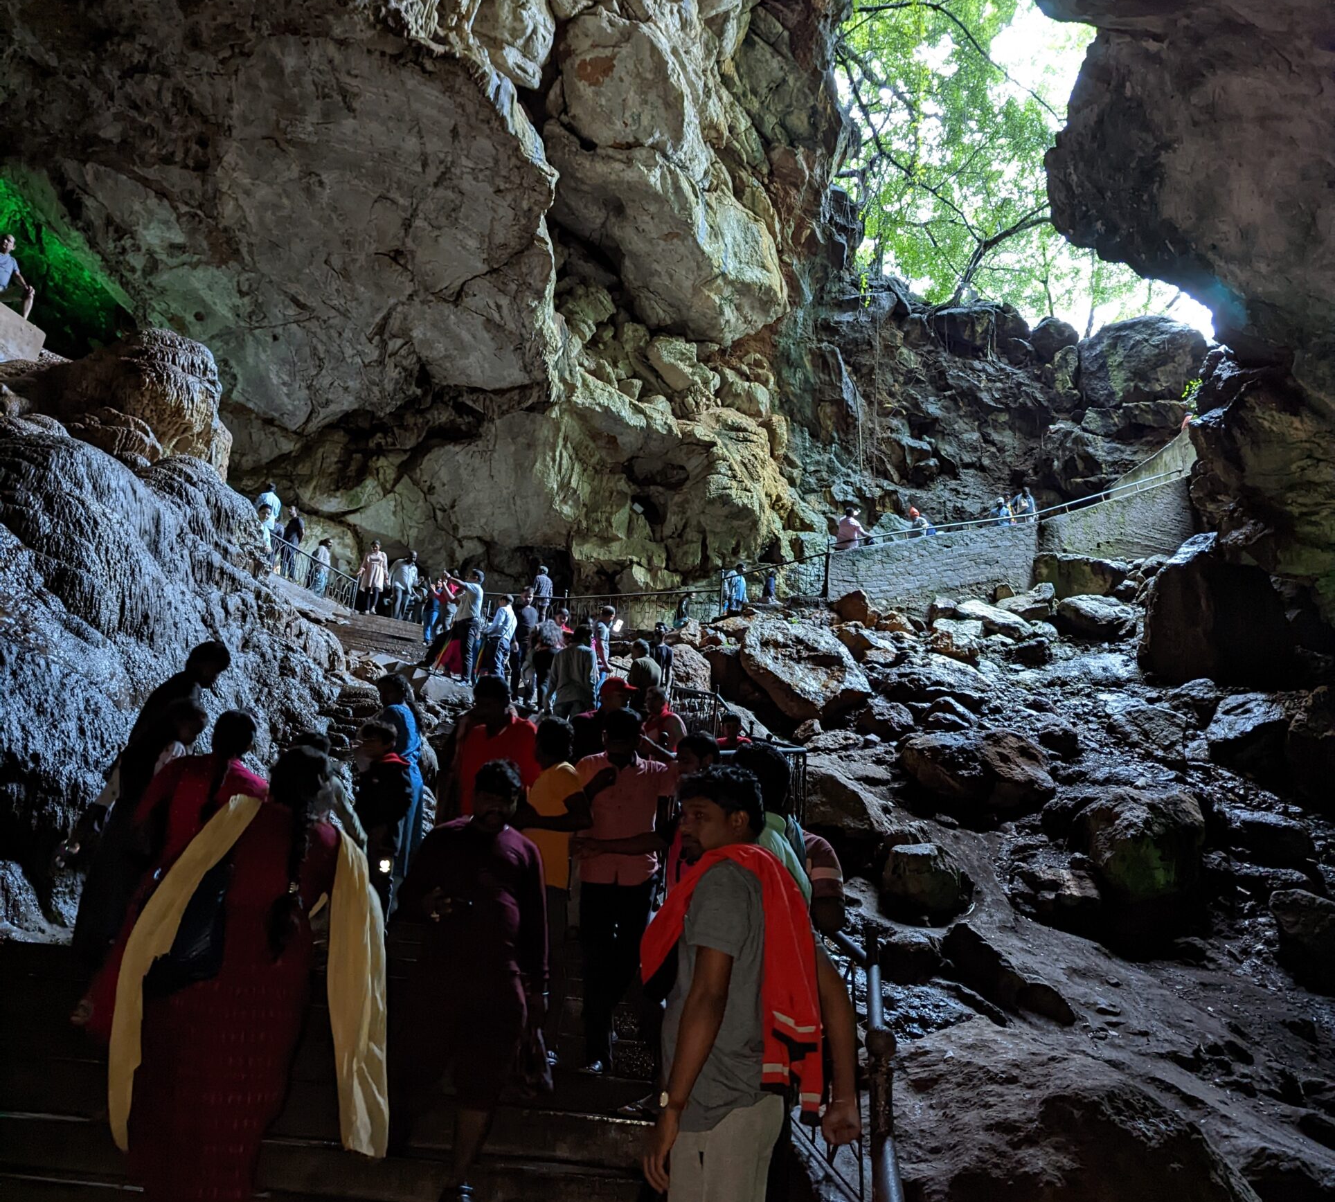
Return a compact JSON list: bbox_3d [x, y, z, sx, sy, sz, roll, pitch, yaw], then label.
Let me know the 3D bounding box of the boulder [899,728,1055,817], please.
[{"bbox_3d":[3.018,1.681,12.000,1.420,0.800,1.100,-3,-14,14],"label":"boulder"}]

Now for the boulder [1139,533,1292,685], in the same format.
[{"bbox_3d":[8.678,0.121,19.500,2.100,2.200,1.900,-5,-15,24],"label":"boulder"}]

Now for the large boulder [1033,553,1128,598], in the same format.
[{"bbox_3d":[9.338,-0.563,27.800,1.950,0.950,1.350,-4,-14,19],"label":"large boulder"}]

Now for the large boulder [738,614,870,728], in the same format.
[{"bbox_3d":[1.709,0.881,15.500,1.620,1.280,1.350,-1,-14,6],"label":"large boulder"}]

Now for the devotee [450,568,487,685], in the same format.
[{"bbox_3d":[-2.780,0.366,16.985,0.520,1.660,0.450,0,-15,5],"label":"devotee"}]

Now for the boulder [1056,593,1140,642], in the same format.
[{"bbox_3d":[7.687,0.309,22.000,1.300,0.650,1.100,2,-15,0],"label":"boulder"}]

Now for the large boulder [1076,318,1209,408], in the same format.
[{"bbox_3d":[15.416,-7.719,40.000,3.700,2.750,3.000,-5,-15,22],"label":"large boulder"}]

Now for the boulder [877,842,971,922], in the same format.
[{"bbox_3d":[1.946,2.119,9.300,0.660,0.600,0.620,-2,-14,11],"label":"boulder"}]

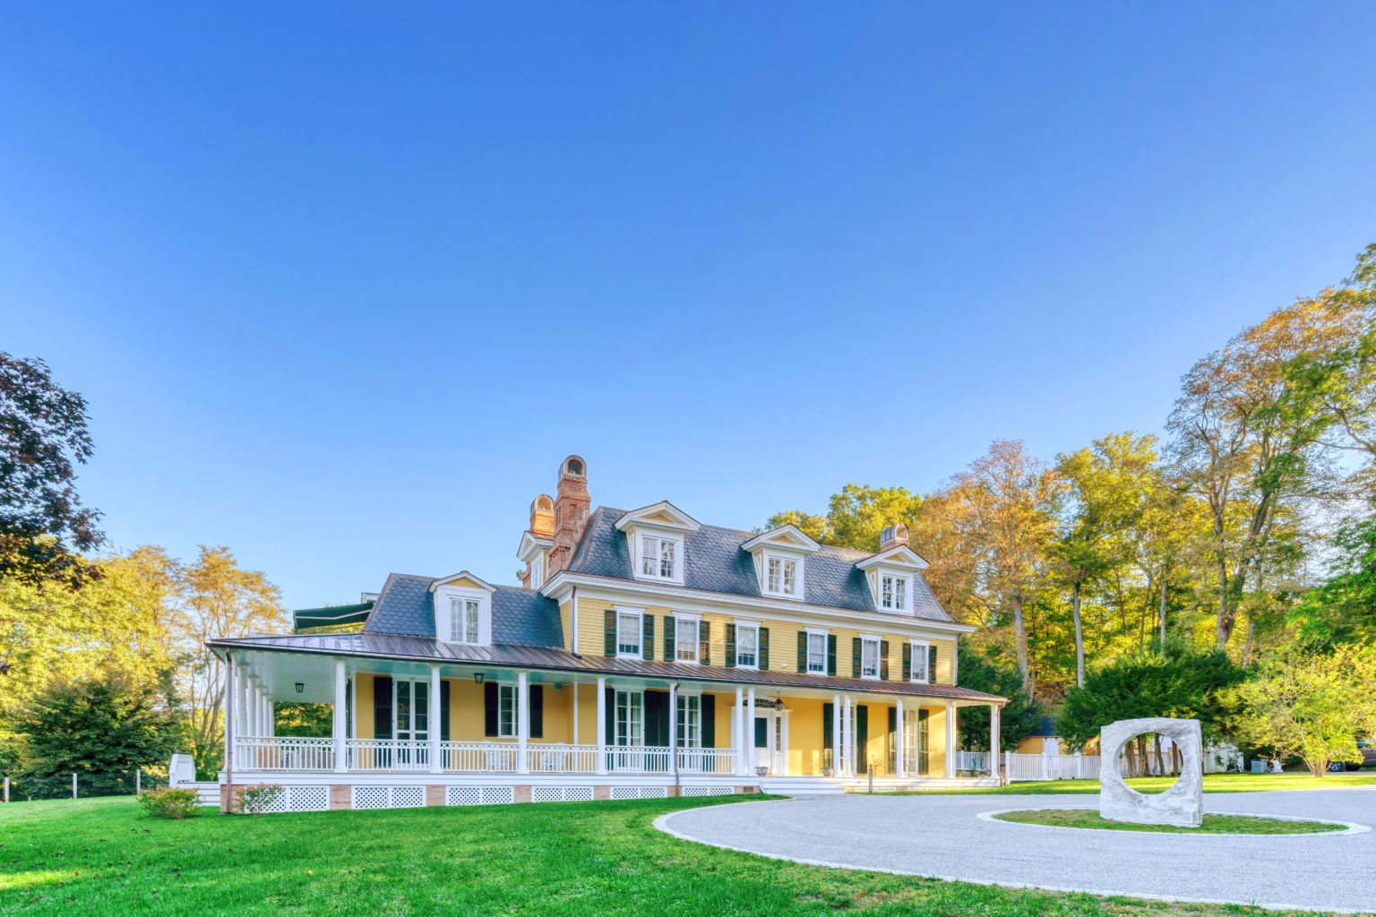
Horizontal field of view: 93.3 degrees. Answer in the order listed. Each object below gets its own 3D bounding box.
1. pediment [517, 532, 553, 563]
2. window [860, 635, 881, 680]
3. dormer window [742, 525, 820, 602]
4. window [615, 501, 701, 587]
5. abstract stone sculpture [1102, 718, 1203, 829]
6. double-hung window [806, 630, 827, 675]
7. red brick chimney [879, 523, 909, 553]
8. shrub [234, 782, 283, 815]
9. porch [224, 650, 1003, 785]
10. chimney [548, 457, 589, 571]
[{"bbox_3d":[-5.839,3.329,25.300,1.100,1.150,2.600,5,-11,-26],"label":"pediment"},{"bbox_3d":[7.763,8.451,27.600,1.100,1.850,0.150,5,-11,-26],"label":"window"},{"bbox_3d":[3.438,4.186,24.704,2.500,2.600,1.600,11,-27,-23],"label":"dormer window"},{"bbox_3d":[-1.146,3.215,22.764,2.500,2.650,1.600,11,-27,-23],"label":"window"},{"bbox_3d":[8.405,5.664,11.800,0.450,1.750,1.500,9,-14,-42],"label":"abstract stone sculpture"},{"bbox_3d":[5.242,7.887,26.400,1.100,1.830,0.150,5,-11,-26],"label":"double-hung window"},{"bbox_3d":[9.435,3.662,29.700,0.950,1.450,0.950,5,-11,-26],"label":"red brick chimney"},{"bbox_3d":[-10.695,8.486,16.200,1.150,0.700,0.900,5,-11,-26],"label":"shrub"},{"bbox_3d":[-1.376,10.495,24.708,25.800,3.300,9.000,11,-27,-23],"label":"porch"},{"bbox_3d":[-4.167,1.979,23.000,1.100,4.100,1.250,5,-11,-26],"label":"chimney"}]

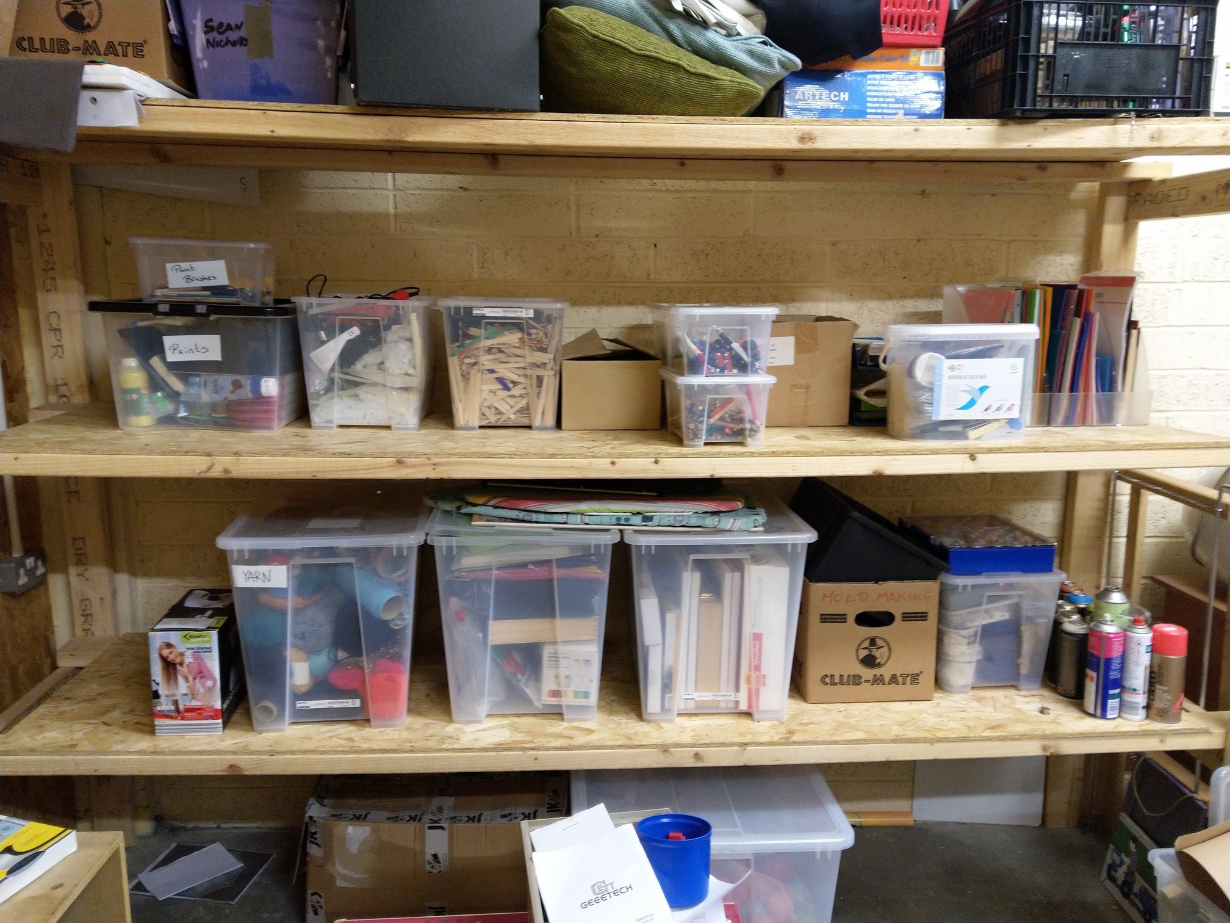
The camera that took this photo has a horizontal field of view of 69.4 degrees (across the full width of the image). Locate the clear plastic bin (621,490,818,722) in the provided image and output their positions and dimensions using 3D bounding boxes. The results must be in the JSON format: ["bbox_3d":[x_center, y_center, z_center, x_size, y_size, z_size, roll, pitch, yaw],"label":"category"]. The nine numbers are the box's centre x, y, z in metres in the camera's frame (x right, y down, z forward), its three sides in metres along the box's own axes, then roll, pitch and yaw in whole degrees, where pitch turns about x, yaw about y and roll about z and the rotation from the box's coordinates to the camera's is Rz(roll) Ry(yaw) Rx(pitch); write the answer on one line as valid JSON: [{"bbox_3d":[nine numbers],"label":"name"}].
[{"bbox_3d":[0.196,0.287,2.036,0.389,0.422,0.566,0,10,-3],"label":"clear plastic bin"}]

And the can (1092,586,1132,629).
[{"bbox_3d":[1.102,0.395,2.005,0.066,0.230,0.066,0,10,0],"label":"can"}]

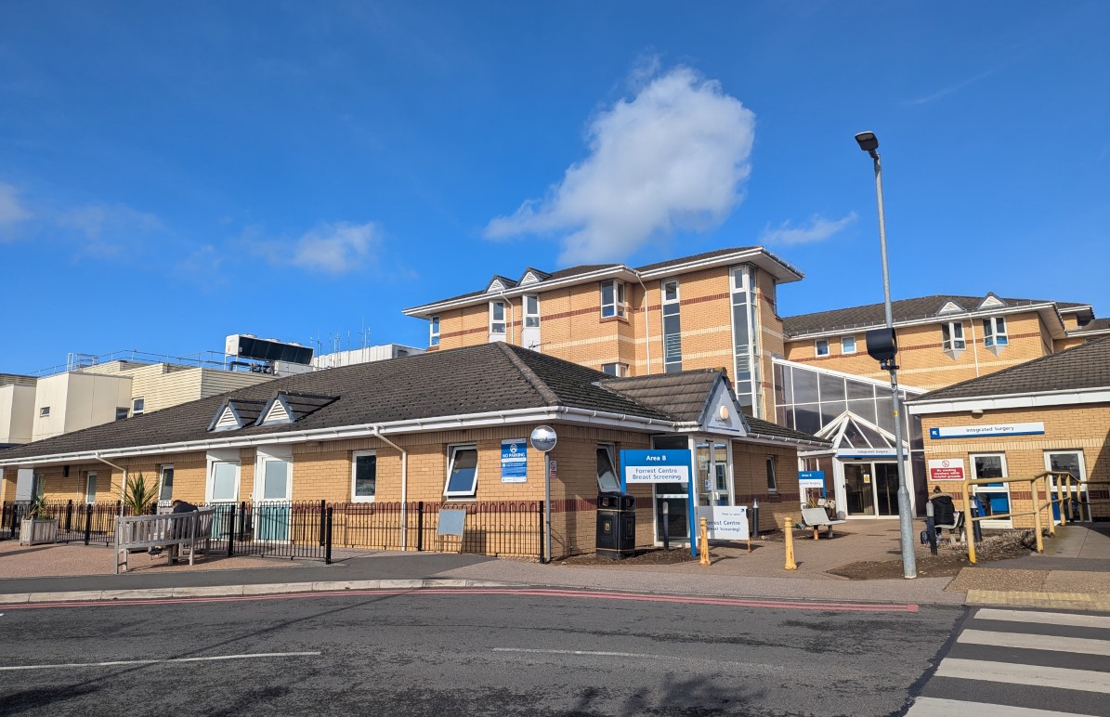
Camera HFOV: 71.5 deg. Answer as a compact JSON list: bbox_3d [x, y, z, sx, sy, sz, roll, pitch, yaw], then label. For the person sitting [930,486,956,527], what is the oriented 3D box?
[{"bbox_3d":[7.908,3.228,15.934,0.640,1.200,0.480,-8,-12,35],"label":"person sitting"}]

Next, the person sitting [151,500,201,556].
[{"bbox_3d":[-6.490,2.968,13.239,0.740,1.050,0.500,1,-10,-10],"label":"person sitting"}]

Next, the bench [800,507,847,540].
[{"bbox_3d":[6.312,3.847,18.009,0.560,0.730,1.600,-8,-12,36],"label":"bench"}]

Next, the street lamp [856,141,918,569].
[{"bbox_3d":[4.448,-0.122,10.486,0.400,6.080,0.750,-6,-11,27],"label":"street lamp"}]

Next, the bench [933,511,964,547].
[{"bbox_3d":[8.232,3.505,16.190,0.550,0.730,1.550,-8,-12,35],"label":"bench"}]

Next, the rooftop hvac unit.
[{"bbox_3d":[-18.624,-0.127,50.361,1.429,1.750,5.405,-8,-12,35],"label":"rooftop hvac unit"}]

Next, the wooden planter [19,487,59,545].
[{"bbox_3d":[-12.352,3.811,18.421,0.600,1.300,0.600,-8,-12,35],"label":"wooden planter"}]

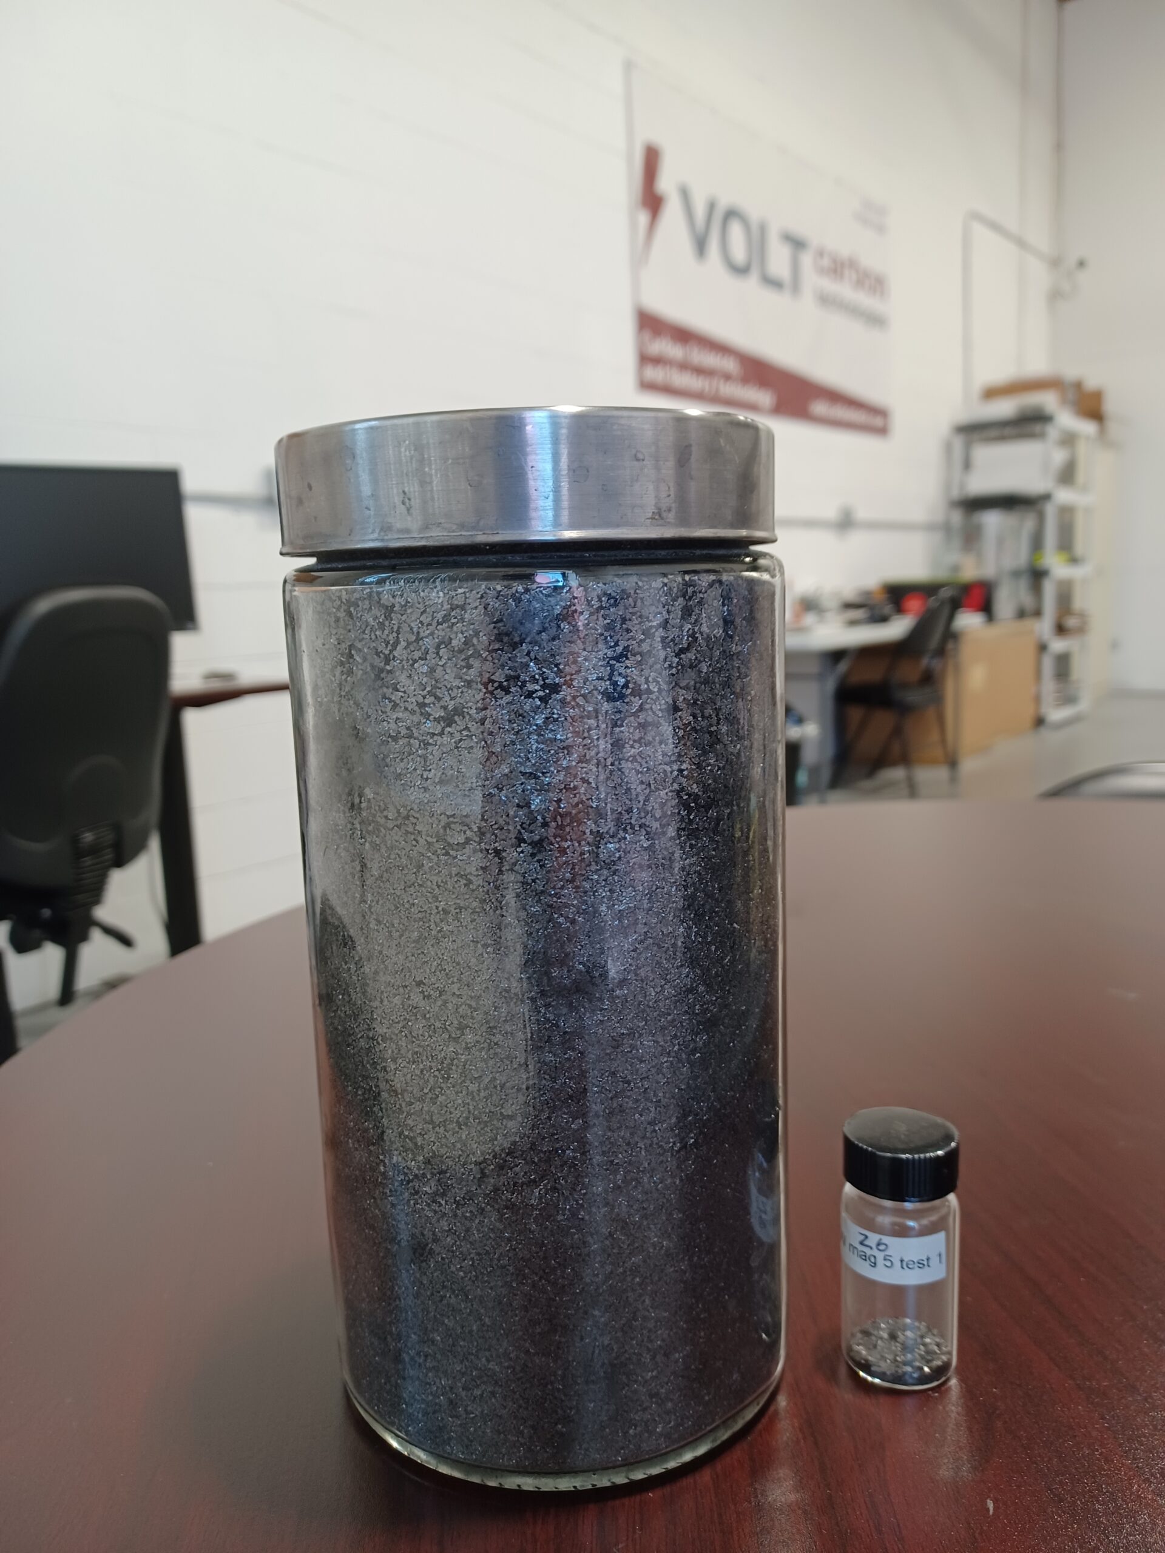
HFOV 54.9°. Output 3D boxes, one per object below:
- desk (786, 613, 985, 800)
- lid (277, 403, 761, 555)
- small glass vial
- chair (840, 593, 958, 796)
[{"bbox_3d":[1.442,-0.368,5.530,0.650,0.710,1.650,6,12,39],"label":"desk"},{"bbox_3d":[-0.012,-0.065,0.261,0.113,0.024,0.113,-2,10,0],"label":"lid"},{"bbox_3d":[0.079,0.116,0.279,0.028,0.060,0.028,-2,10,0],"label":"small glass vial"},{"bbox_3d":[1.434,-0.383,5.110,0.480,0.880,0.450,6,12,39],"label":"chair"}]

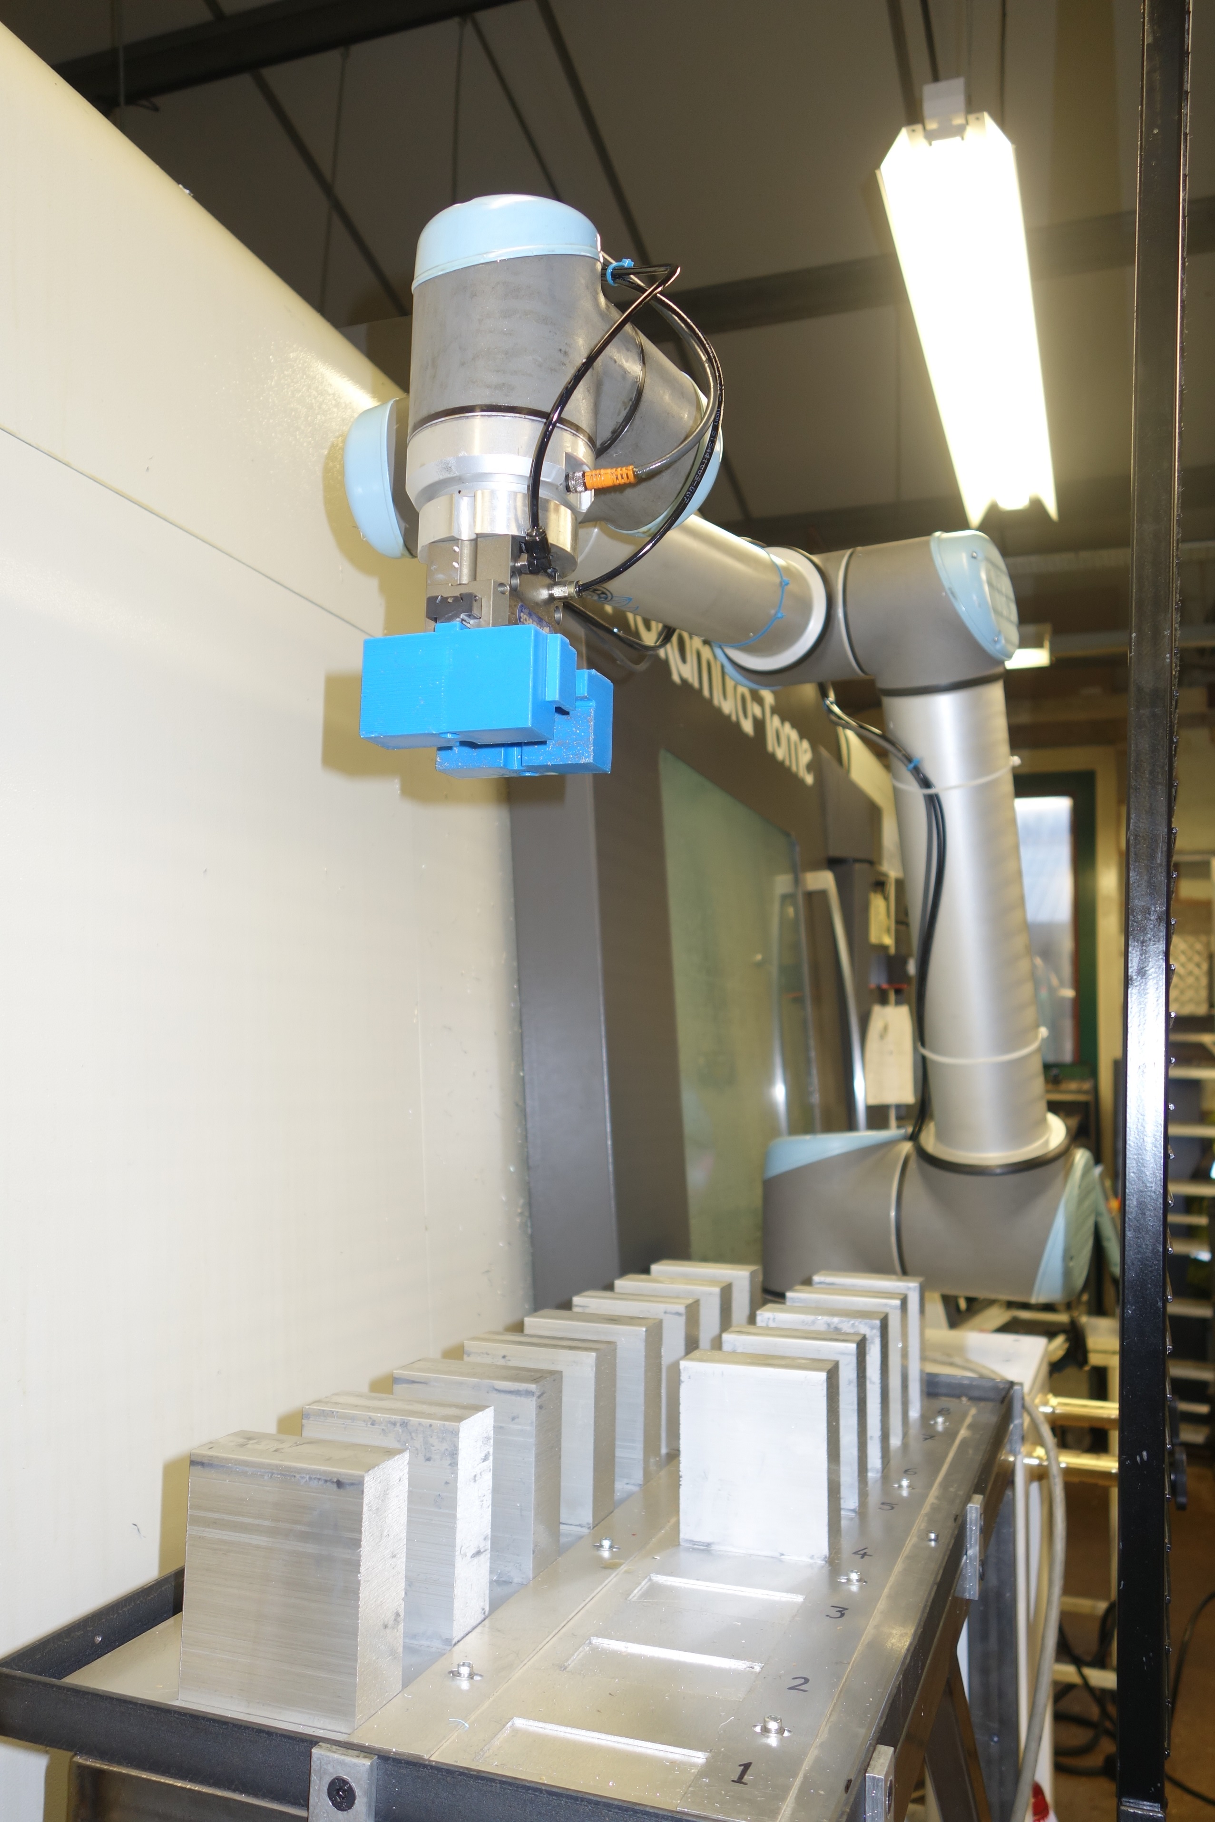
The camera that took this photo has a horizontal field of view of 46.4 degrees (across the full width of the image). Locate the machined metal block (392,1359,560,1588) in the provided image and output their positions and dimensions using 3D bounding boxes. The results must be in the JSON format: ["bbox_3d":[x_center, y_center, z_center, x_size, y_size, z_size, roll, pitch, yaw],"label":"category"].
[{"bbox_3d":[-0.077,0.326,0.830,0.091,0.109,0.040,-2,-7,20],"label":"machined metal block"}]

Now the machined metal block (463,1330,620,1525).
[{"bbox_3d":[-0.044,0.336,0.920,0.091,0.109,0.040,-2,-7,20],"label":"machined metal block"}]

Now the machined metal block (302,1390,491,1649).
[{"bbox_3d":[-0.110,0.315,0.740,0.091,0.109,0.040,-2,-7,20],"label":"machined metal block"}]

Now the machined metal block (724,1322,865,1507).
[{"bbox_3d":[0.131,0.355,0.992,0.095,0.114,0.037,-1,-7,20],"label":"machined metal block"}]

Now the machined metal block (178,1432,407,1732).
[{"bbox_3d":[-0.143,0.305,0.650,0.091,0.109,0.040,-2,-7,20],"label":"machined metal block"}]

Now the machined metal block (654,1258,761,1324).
[{"bbox_3d":[0.091,0.390,1.319,0.094,0.114,0.041,-1,-7,20],"label":"machined metal block"}]

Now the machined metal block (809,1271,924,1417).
[{"bbox_3d":[0.235,0.387,1.270,0.095,0.114,0.037,-1,-7,20],"label":"machined metal block"}]

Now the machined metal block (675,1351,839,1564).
[{"bbox_3d":[0.097,0.344,0.899,0.095,0.114,0.037,-1,-7,20],"label":"machined metal block"}]

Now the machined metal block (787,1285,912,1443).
[{"bbox_3d":[0.192,0.362,1.131,0.091,0.110,0.037,-2,-7,20],"label":"machined metal block"}]

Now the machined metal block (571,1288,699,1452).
[{"bbox_3d":[0.023,0.369,1.133,0.094,0.114,0.041,-1,-7,20],"label":"machined metal block"}]

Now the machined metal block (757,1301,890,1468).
[{"bbox_3d":[0.165,0.366,1.084,0.095,0.114,0.037,-1,-7,20],"label":"machined metal block"}]

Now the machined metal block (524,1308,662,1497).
[{"bbox_3d":[-0.011,0.358,1.039,0.094,0.114,0.041,-1,-7,20],"label":"machined metal block"}]

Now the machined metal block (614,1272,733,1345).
[{"bbox_3d":[0.055,0.367,1.189,0.091,0.109,0.040,-2,-7,20],"label":"machined metal block"}]

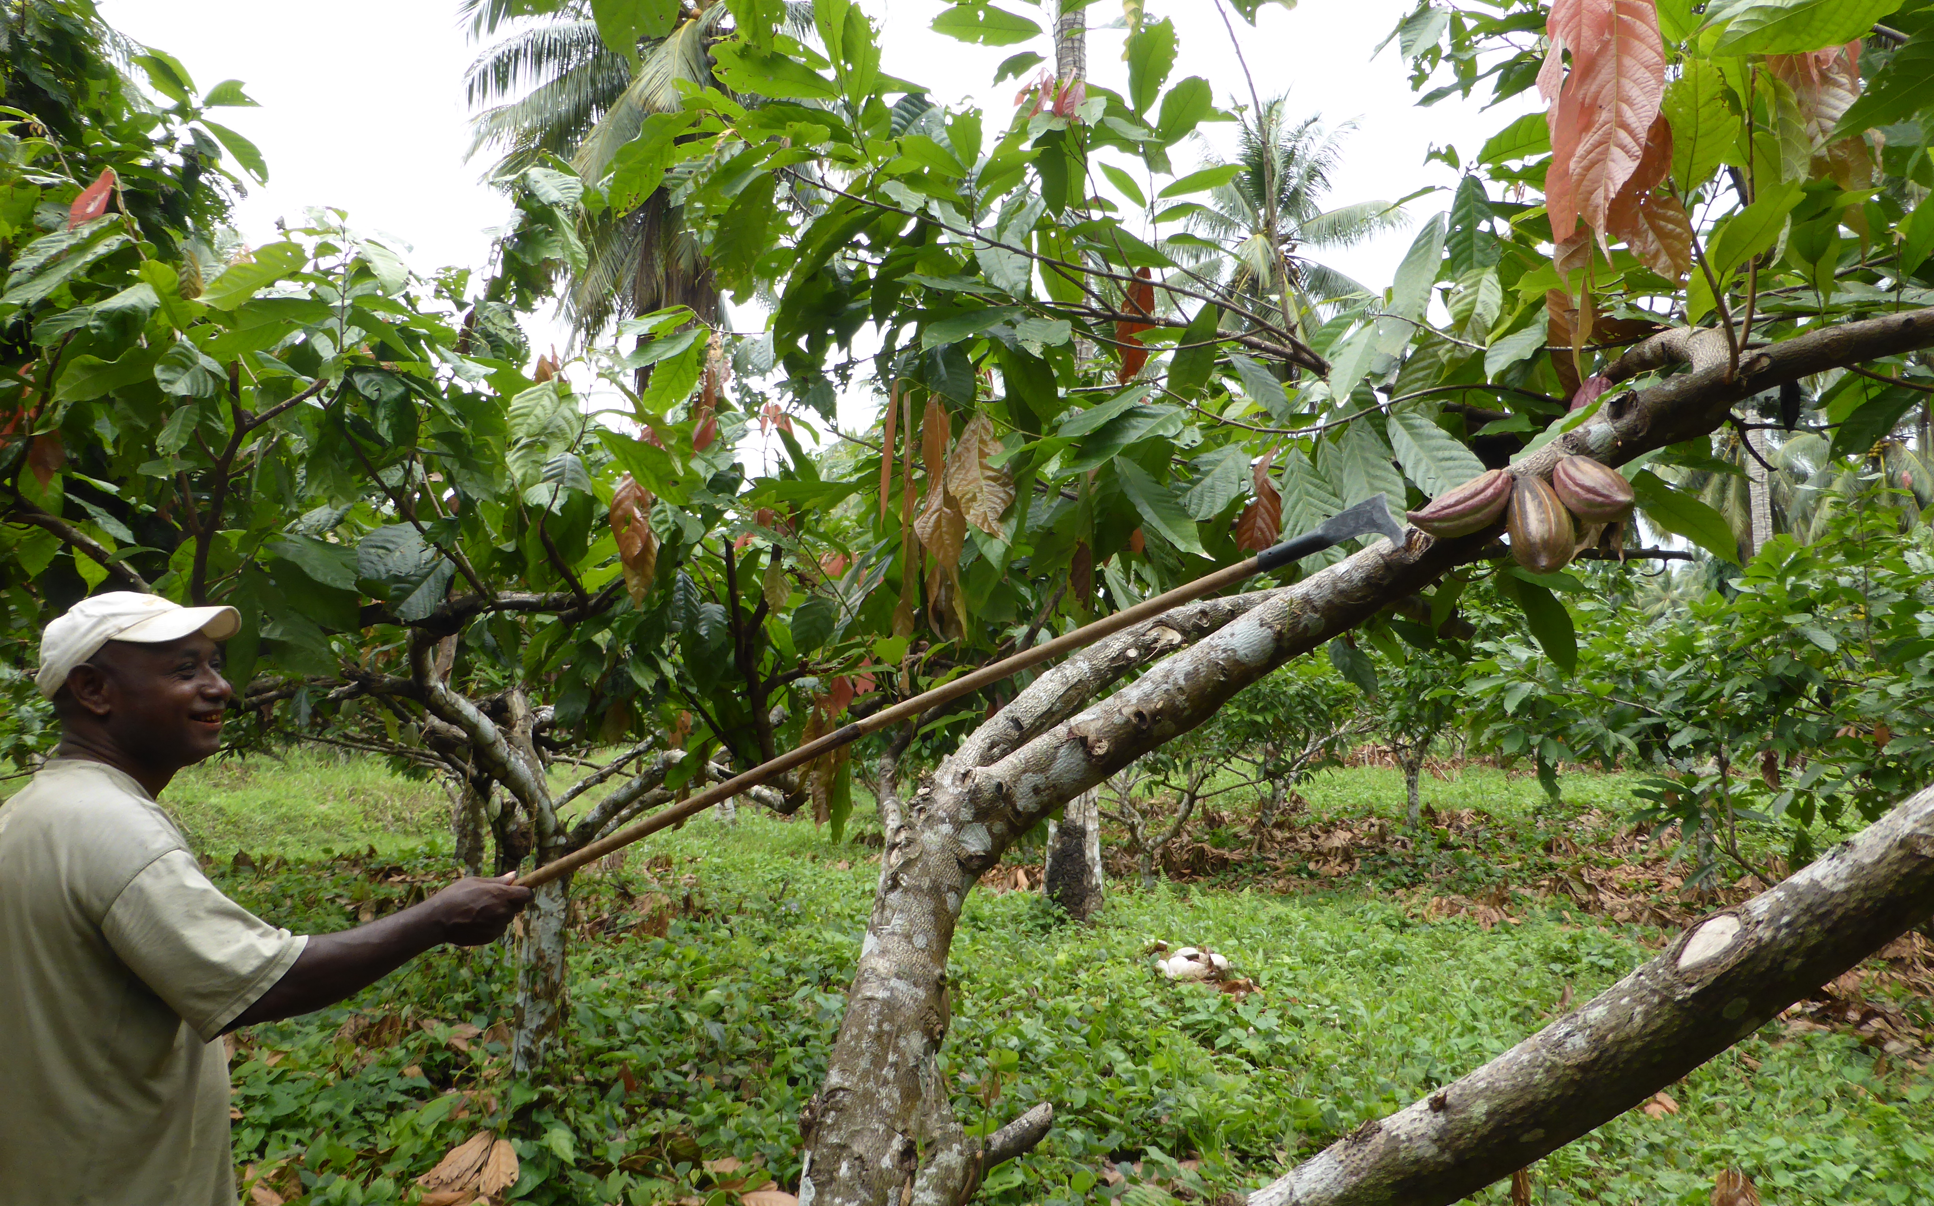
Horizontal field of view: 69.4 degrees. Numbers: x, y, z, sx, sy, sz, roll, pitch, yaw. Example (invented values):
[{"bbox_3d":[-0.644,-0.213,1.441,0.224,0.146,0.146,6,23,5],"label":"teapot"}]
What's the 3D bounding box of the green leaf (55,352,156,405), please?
[{"bbox_3d":[-2.098,-0.546,3.400,0.260,0.130,0.120,0,-1,-17],"label":"green leaf"}]

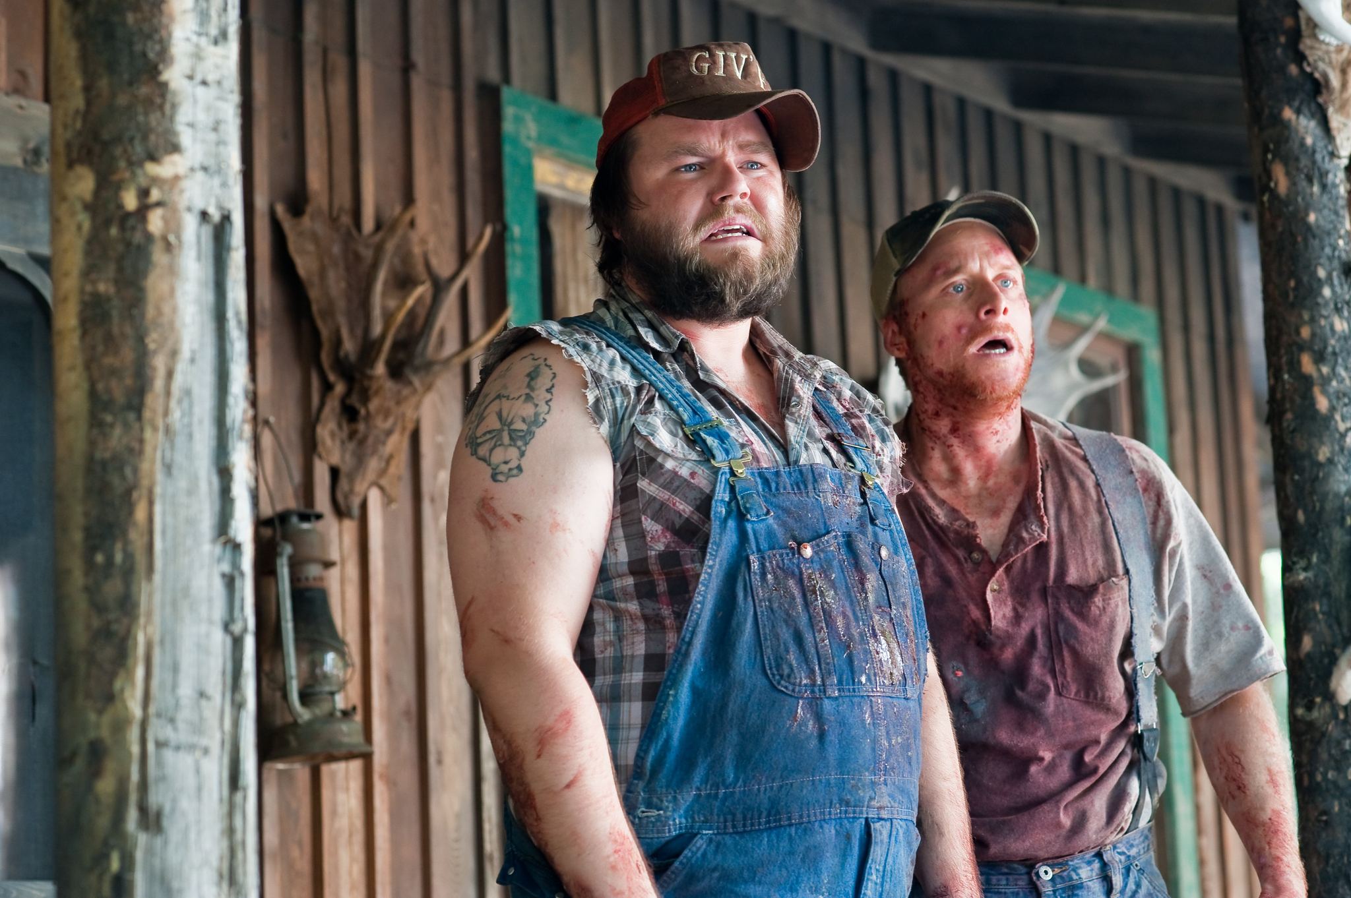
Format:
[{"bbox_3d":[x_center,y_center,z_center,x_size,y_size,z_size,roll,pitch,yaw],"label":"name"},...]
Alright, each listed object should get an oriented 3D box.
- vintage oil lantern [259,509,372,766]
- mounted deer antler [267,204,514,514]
[{"bbox_3d":[-0.481,0.249,4.206,0.150,0.330,0.150,-4,-11,-1],"label":"vintage oil lantern"},{"bbox_3d":[-0.386,-0.116,4.373,0.220,0.410,0.360,-11,-14,35],"label":"mounted deer antler"}]

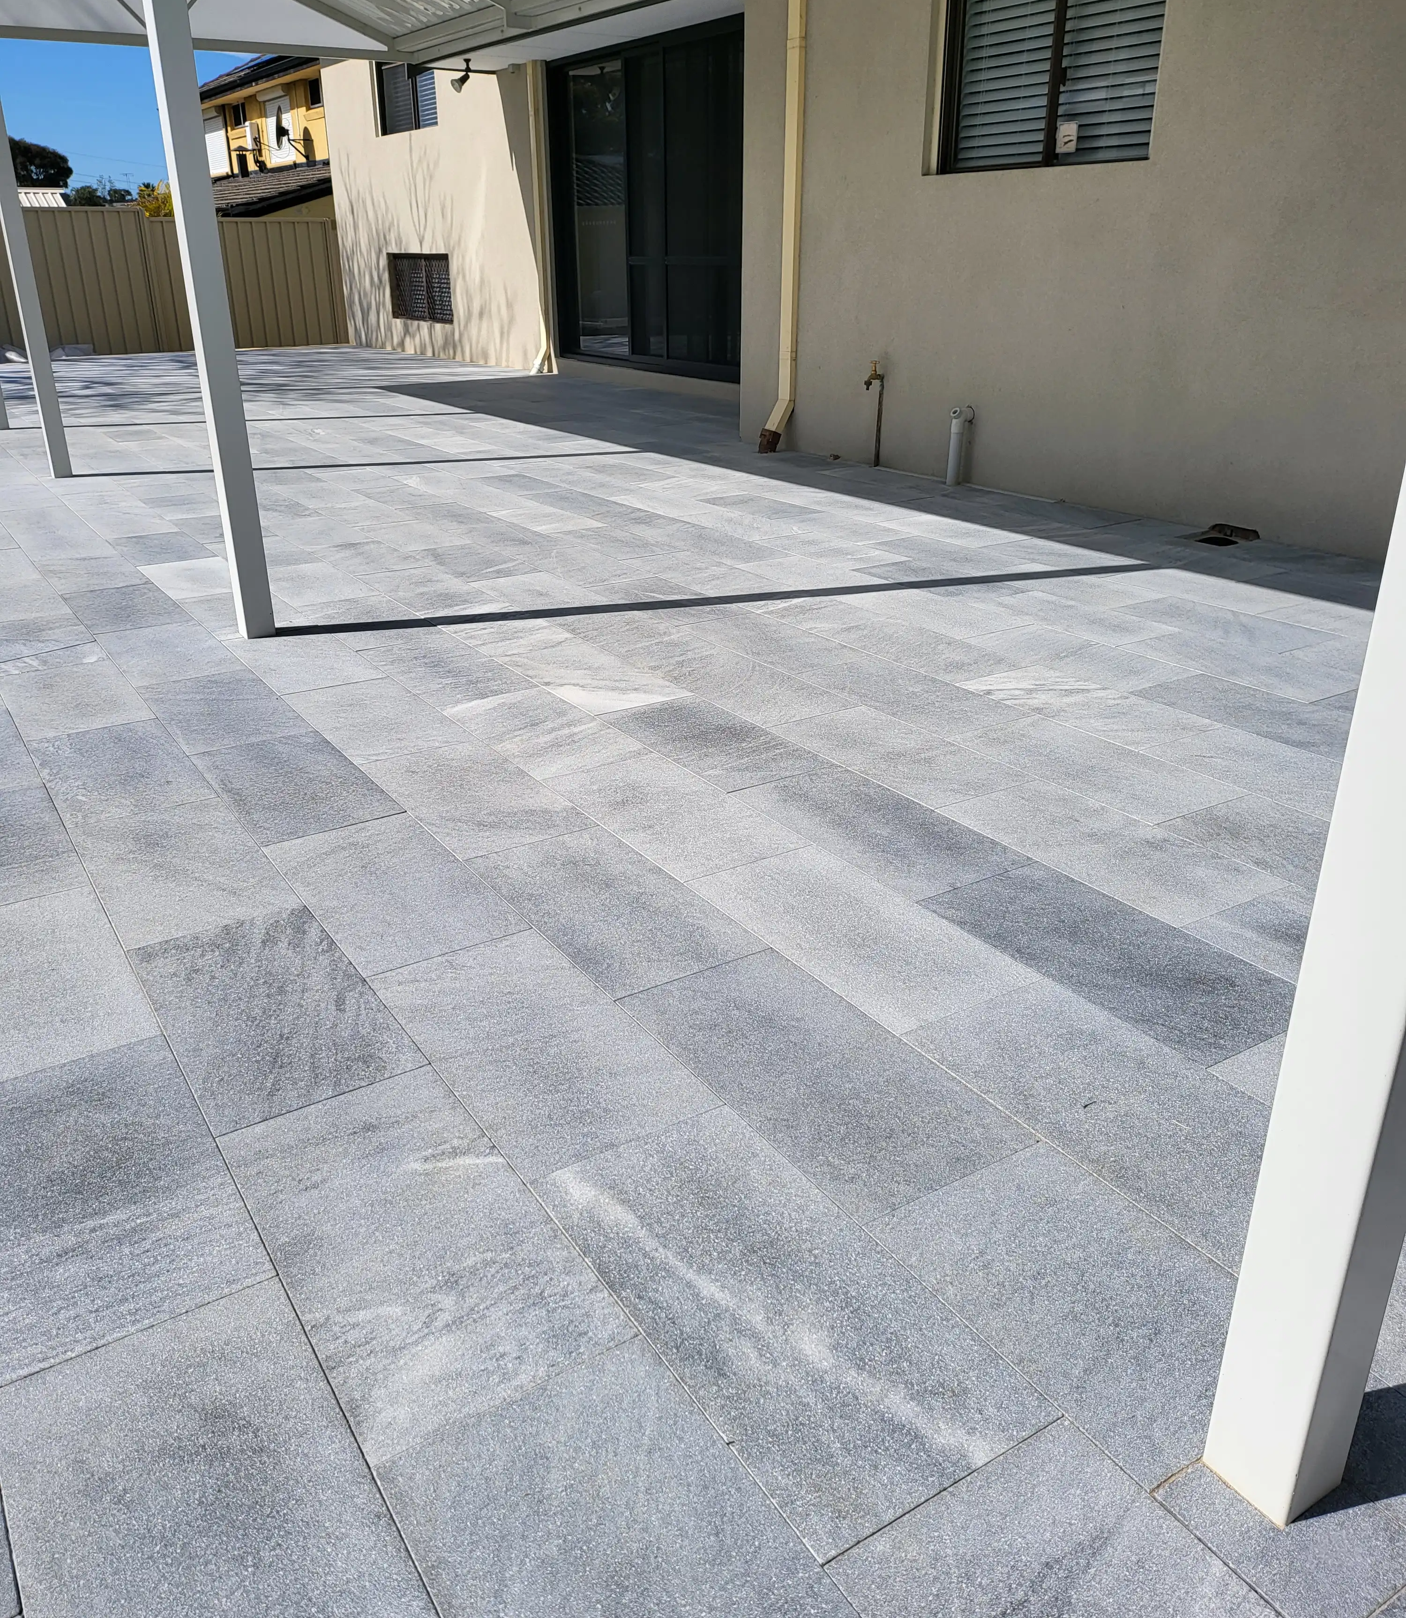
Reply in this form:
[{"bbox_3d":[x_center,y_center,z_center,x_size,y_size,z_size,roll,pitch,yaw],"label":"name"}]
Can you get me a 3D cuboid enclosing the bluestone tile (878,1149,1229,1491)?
[{"bbox_3d":[0.434,0.547,1.467,0.300,0.020,0.427,-15,27,-29],"label":"bluestone tile"}]

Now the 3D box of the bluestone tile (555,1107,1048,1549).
[{"bbox_3d":[0.073,0.550,1.470,0.300,0.020,0.601,-15,27,-29],"label":"bluestone tile"}]

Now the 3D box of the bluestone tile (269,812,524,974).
[{"bbox_3d":[-0.578,0.151,2.393,0.300,0.024,0.600,-15,27,-29],"label":"bluestone tile"}]

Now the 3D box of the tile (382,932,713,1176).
[{"bbox_3d":[-0.255,0.348,1.931,0.300,0.024,0.600,-15,27,-29],"label":"tile"}]

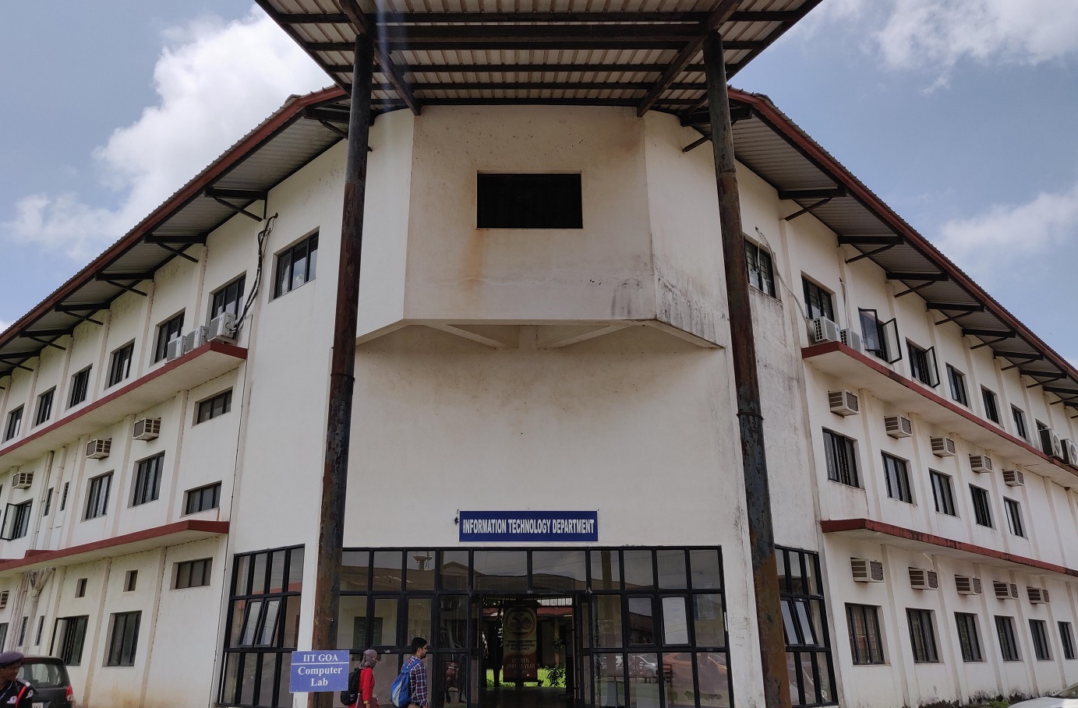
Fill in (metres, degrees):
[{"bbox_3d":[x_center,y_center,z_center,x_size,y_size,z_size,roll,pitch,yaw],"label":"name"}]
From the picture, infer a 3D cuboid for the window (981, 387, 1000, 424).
[{"bbox_3d":[14.615,1.733,25.241,1.530,1.163,0.120,19,-27,-40],"label":"window"}]

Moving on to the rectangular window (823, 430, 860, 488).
[{"bbox_3d":[7.274,2.547,18.725,1.761,1.263,0.120,19,-28,-41],"label":"rectangular window"}]

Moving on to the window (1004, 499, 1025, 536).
[{"bbox_3d":[16.134,5.598,26.495,1.801,1.266,0.160,19,-28,-41],"label":"window"}]

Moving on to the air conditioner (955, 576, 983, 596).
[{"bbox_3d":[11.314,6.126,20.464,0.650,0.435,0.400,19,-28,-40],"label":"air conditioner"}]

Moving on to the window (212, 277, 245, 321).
[{"bbox_3d":[-7.574,-1.154,18.979,1.739,1.221,0.150,-18,-27,39],"label":"window"}]

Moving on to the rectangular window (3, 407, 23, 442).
[{"bbox_3d":[-20.202,2.757,30.056,1.770,1.287,0.120,-18,-27,38],"label":"rectangular window"}]

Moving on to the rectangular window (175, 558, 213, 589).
[{"bbox_3d":[-7.545,4.846,17.095,1.832,0.583,0.160,-18,-27,38],"label":"rectangular window"}]

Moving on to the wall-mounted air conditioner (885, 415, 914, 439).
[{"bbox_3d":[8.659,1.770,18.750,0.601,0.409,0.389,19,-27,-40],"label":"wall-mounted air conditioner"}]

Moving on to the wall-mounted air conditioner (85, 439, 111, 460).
[{"bbox_3d":[-12.205,2.662,21.586,0.650,0.435,0.400,-18,-27,39],"label":"wall-mounted air conditioner"}]

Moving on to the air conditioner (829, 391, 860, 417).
[{"bbox_3d":[7.067,1.165,18.002,0.650,0.435,0.400,19,-28,-40],"label":"air conditioner"}]

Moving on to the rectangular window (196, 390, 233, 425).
[{"bbox_3d":[-7.892,1.351,18.952,1.792,0.595,0.120,-18,-27,38],"label":"rectangular window"}]

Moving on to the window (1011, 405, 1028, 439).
[{"bbox_3d":[19.018,2.778,30.852,1.721,1.298,0.120,19,-28,-41],"label":"window"}]

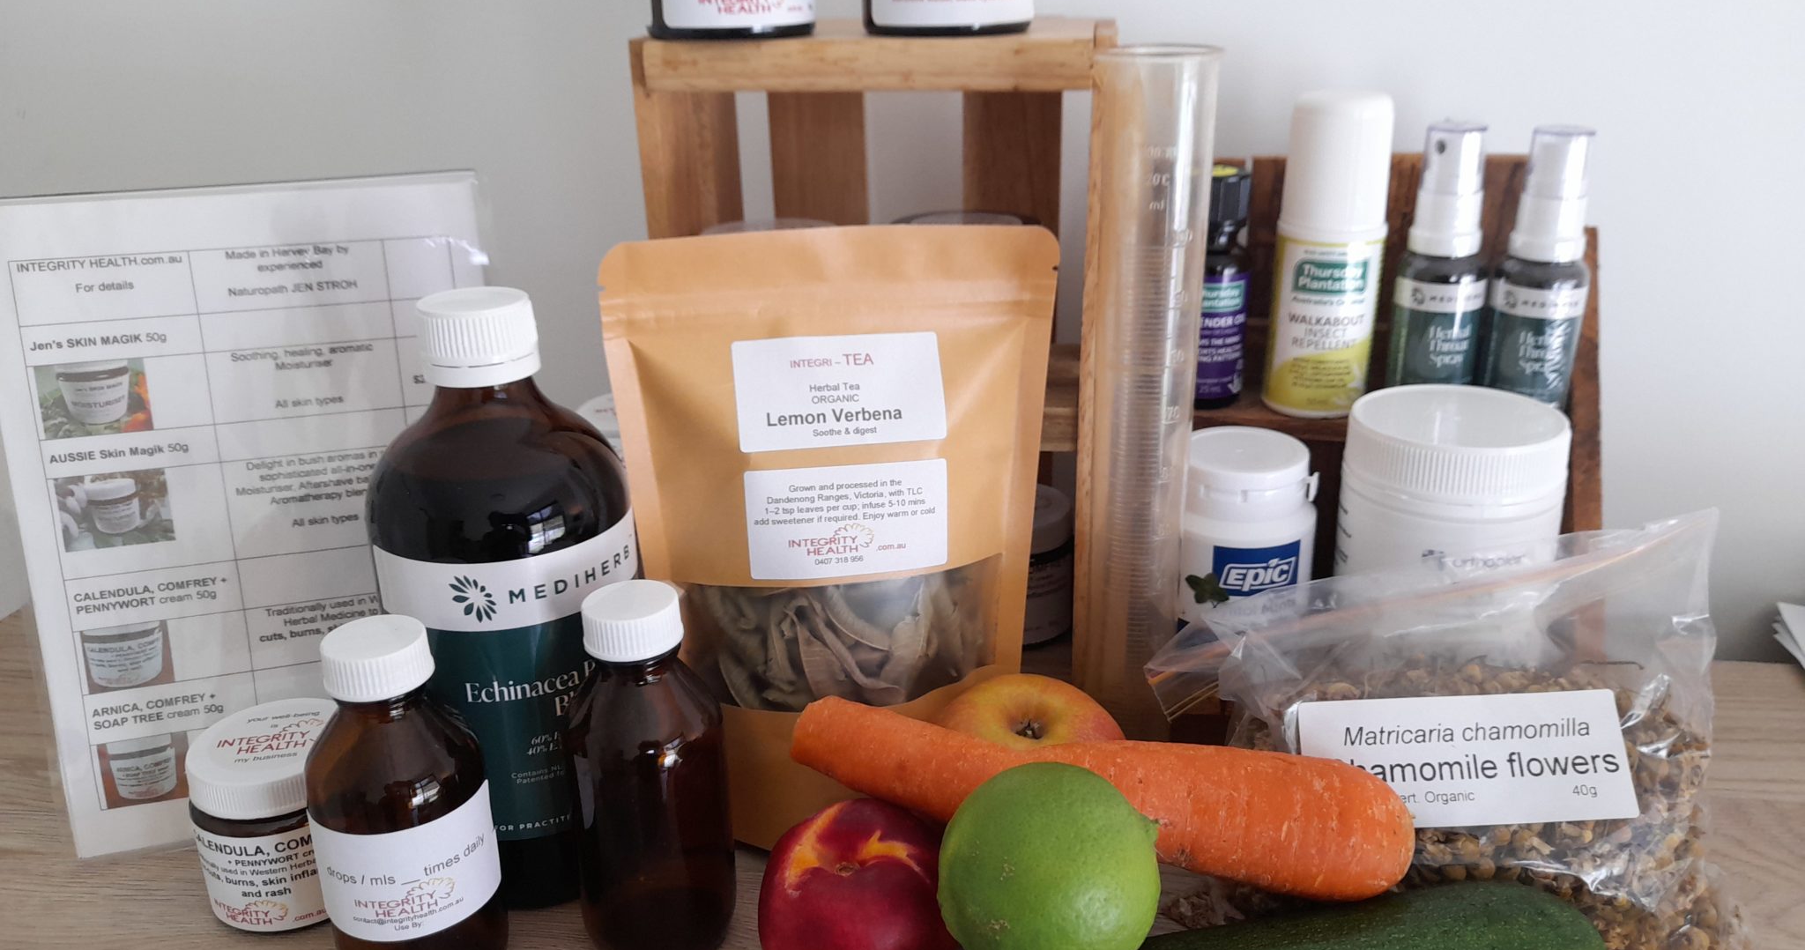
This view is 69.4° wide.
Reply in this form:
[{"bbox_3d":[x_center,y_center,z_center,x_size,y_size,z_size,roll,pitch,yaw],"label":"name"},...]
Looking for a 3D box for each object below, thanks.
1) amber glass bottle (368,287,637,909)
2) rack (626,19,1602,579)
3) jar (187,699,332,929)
[{"bbox_3d":[-0.119,0.038,0.405,0.075,0.183,0.075,-1,22,0],"label":"amber glass bottle"},{"bbox_3d":[0.084,-0.026,0.460,0.318,0.253,0.112,1,22,6],"label":"rack"},{"bbox_3d":[-0.196,0.107,0.416,0.052,0.054,0.052,-4,22,-8],"label":"jar"}]

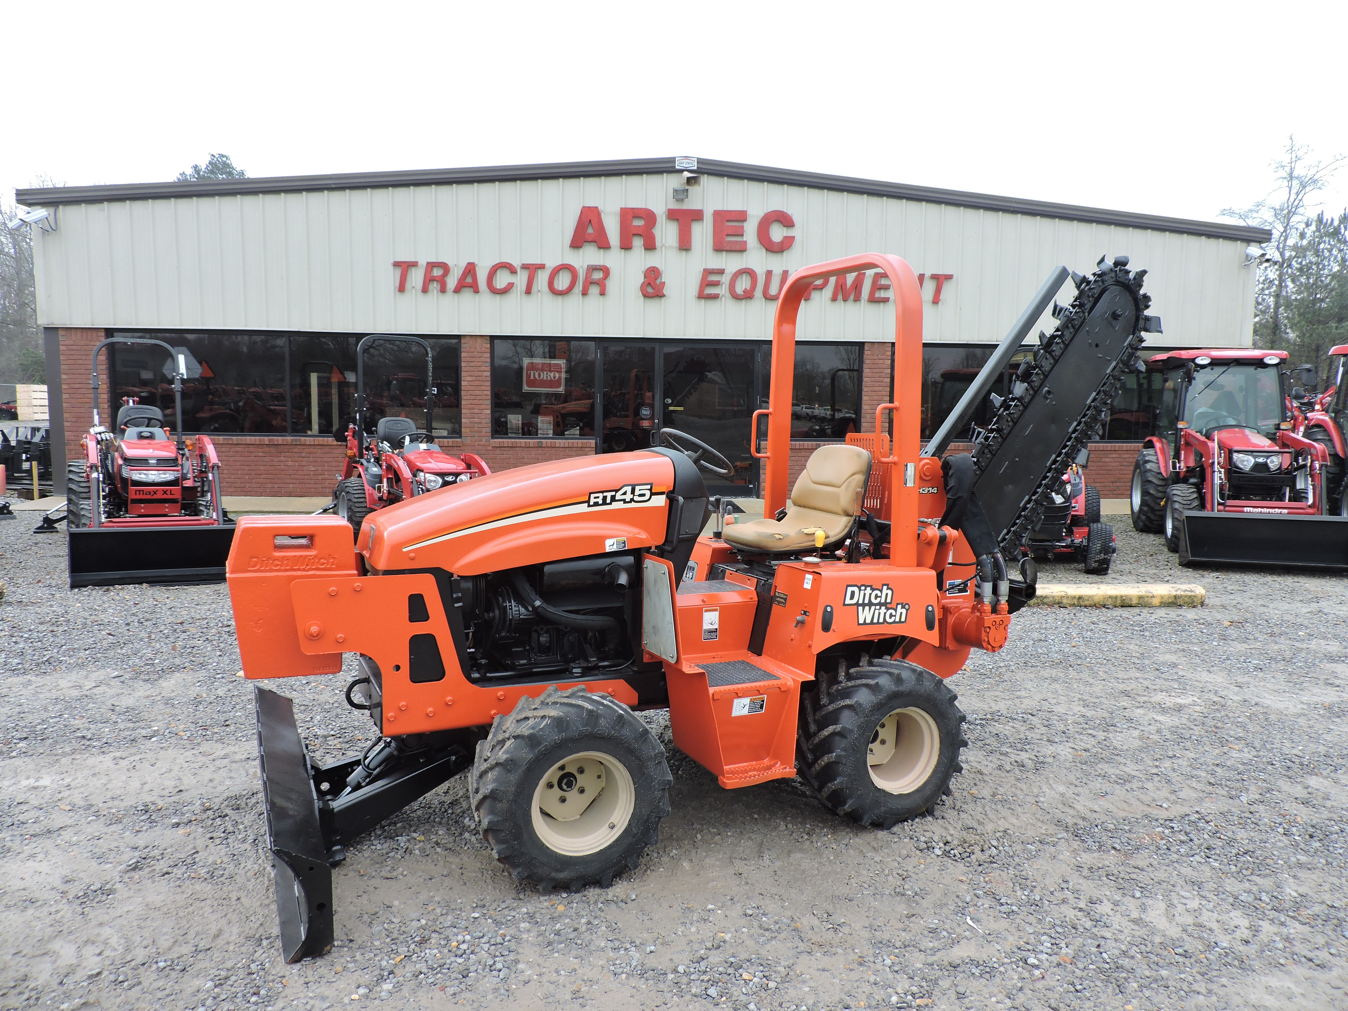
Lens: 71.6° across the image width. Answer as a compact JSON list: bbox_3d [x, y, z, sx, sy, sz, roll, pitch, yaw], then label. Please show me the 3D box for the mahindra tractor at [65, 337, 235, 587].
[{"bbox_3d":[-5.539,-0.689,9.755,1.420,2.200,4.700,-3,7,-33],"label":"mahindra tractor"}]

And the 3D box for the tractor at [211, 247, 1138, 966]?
[{"bbox_3d":[0.420,-0.005,3.971,4.200,2.280,1.560,-2,7,-25],"label":"tractor"}]

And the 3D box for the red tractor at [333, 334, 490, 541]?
[{"bbox_3d":[-2.836,-0.740,10.159,1.350,2.240,4.300,-4,7,-35],"label":"red tractor"}]

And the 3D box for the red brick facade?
[{"bbox_3d":[-0.103,-1.338,14.466,17.826,2.440,0.450,0,6,-5],"label":"red brick facade"}]

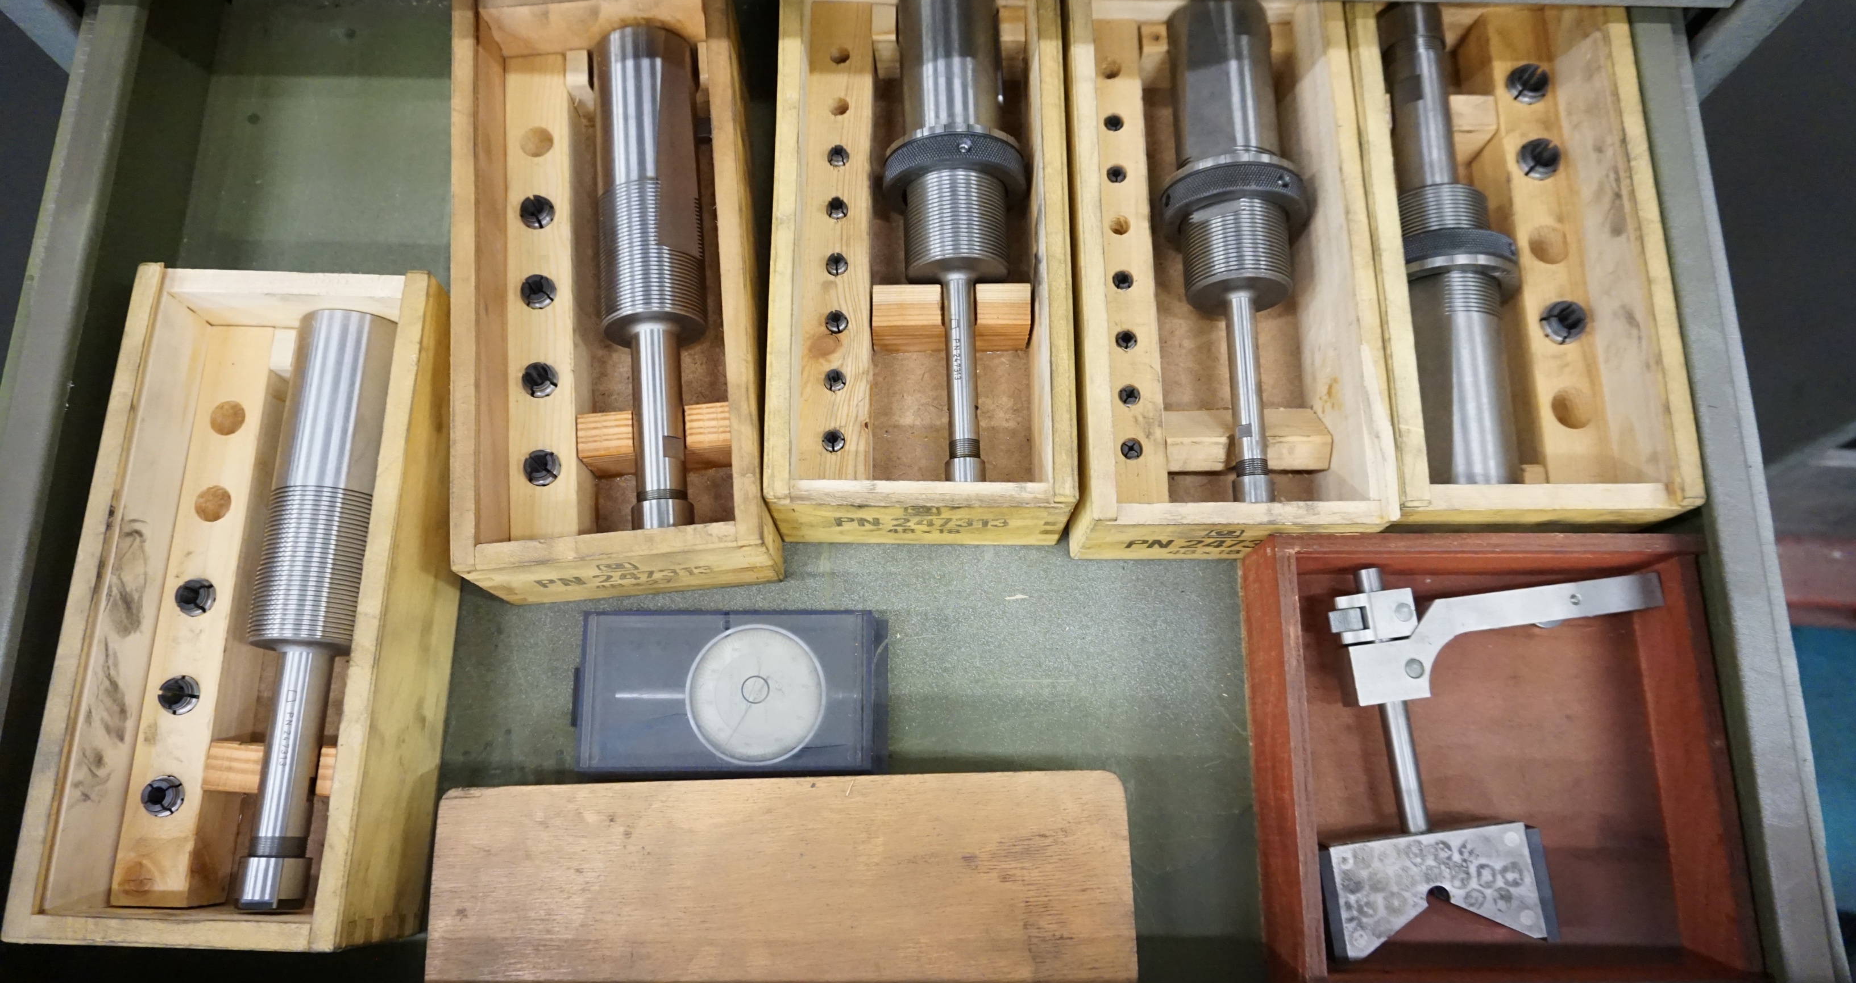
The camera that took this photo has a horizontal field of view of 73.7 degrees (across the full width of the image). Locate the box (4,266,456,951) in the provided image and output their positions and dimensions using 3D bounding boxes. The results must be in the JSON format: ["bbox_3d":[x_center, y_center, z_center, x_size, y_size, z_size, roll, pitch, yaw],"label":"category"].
[{"bbox_3d":[-0.274,0.046,0.523,0.122,0.077,0.269,1,75,0],"label":"box"}]

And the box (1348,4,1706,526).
[{"bbox_3d":[0.252,-0.115,0.569,0.123,0.077,0.269,0,75,0],"label":"box"}]

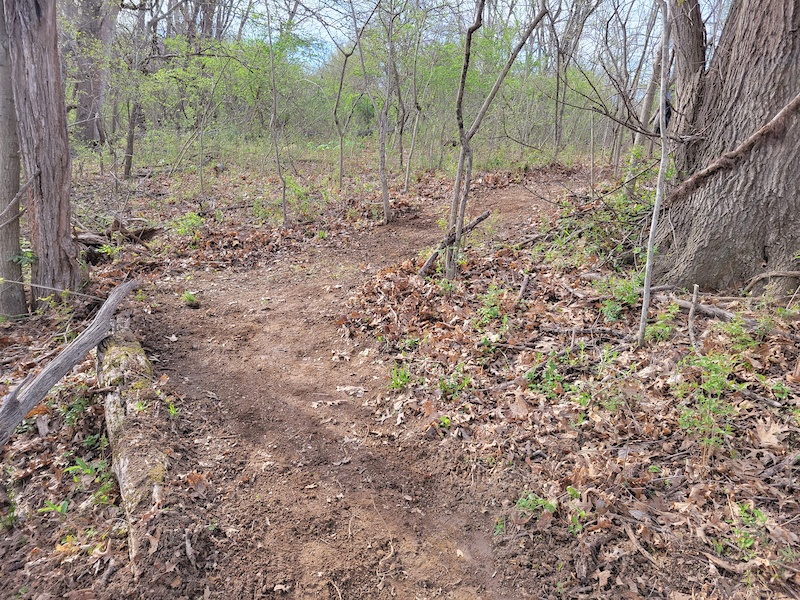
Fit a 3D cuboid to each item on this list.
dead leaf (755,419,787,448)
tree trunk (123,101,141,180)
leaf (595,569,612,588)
[{"bbox_3d":[1.824,0.655,2.950,0.160,0.085,0.140,3,11,17],"label":"dead leaf"},{"bbox_3d":[-4.900,-2.914,10.975,0.140,1.480,0.140,8,11,-22],"label":"tree trunk"},{"bbox_3d":[0.728,0.997,2.150,0.065,0.025,0.080,0,10,0],"label":"leaf"}]

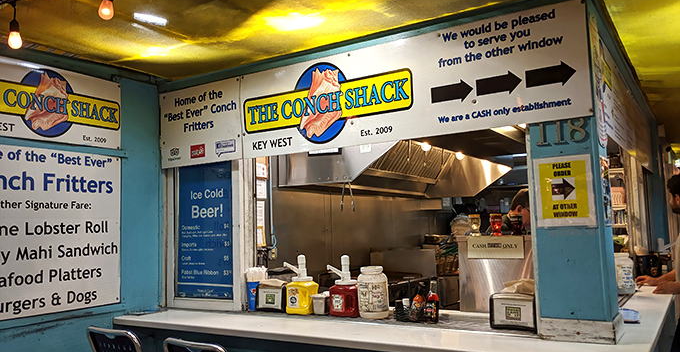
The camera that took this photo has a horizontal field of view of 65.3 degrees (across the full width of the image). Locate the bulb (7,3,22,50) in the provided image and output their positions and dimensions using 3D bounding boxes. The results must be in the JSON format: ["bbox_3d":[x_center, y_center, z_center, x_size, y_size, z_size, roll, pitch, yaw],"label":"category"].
[{"bbox_3d":[-1.165,-0.537,1.900,0.047,0.166,0.047,-5,-5,31],"label":"bulb"}]

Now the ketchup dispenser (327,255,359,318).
[{"bbox_3d":[0.011,0.572,2.786,0.176,0.309,0.138,-1,-5,-10],"label":"ketchup dispenser"}]

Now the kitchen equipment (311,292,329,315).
[{"bbox_3d":[-0.090,0.681,2.875,0.095,0.120,0.095,-5,-6,30],"label":"kitchen equipment"}]

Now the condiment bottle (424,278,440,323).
[{"bbox_3d":[0.434,0.582,2.499,0.066,0.212,0.066,-3,-5,9],"label":"condiment bottle"}]

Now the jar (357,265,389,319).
[{"bbox_3d":[0.168,0.591,2.717,0.158,0.256,0.158,-2,-5,0],"label":"jar"}]

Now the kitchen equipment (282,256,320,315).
[{"bbox_3d":[-0.217,0.590,2.908,0.176,0.310,0.155,0,-5,-24],"label":"kitchen equipment"}]

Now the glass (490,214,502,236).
[{"bbox_3d":[0.814,0.256,2.760,0.063,0.114,0.063,-5,-6,32],"label":"glass"}]

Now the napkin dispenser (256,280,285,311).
[{"bbox_3d":[-0.354,0.675,3.023,0.198,0.168,0.146,-5,-5,31],"label":"napkin dispenser"}]

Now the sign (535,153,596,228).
[{"bbox_3d":[0.878,0.064,2.074,0.213,0.277,0.008,-5,-5,31],"label":"sign"}]

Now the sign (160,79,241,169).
[{"bbox_3d":[-0.816,-0.300,3.093,0.644,0.471,0.012,-5,-6,30],"label":"sign"}]

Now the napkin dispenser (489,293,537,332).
[{"bbox_3d":[0.770,0.582,2.327,0.190,0.160,0.150,-5,-6,30],"label":"napkin dispenser"}]

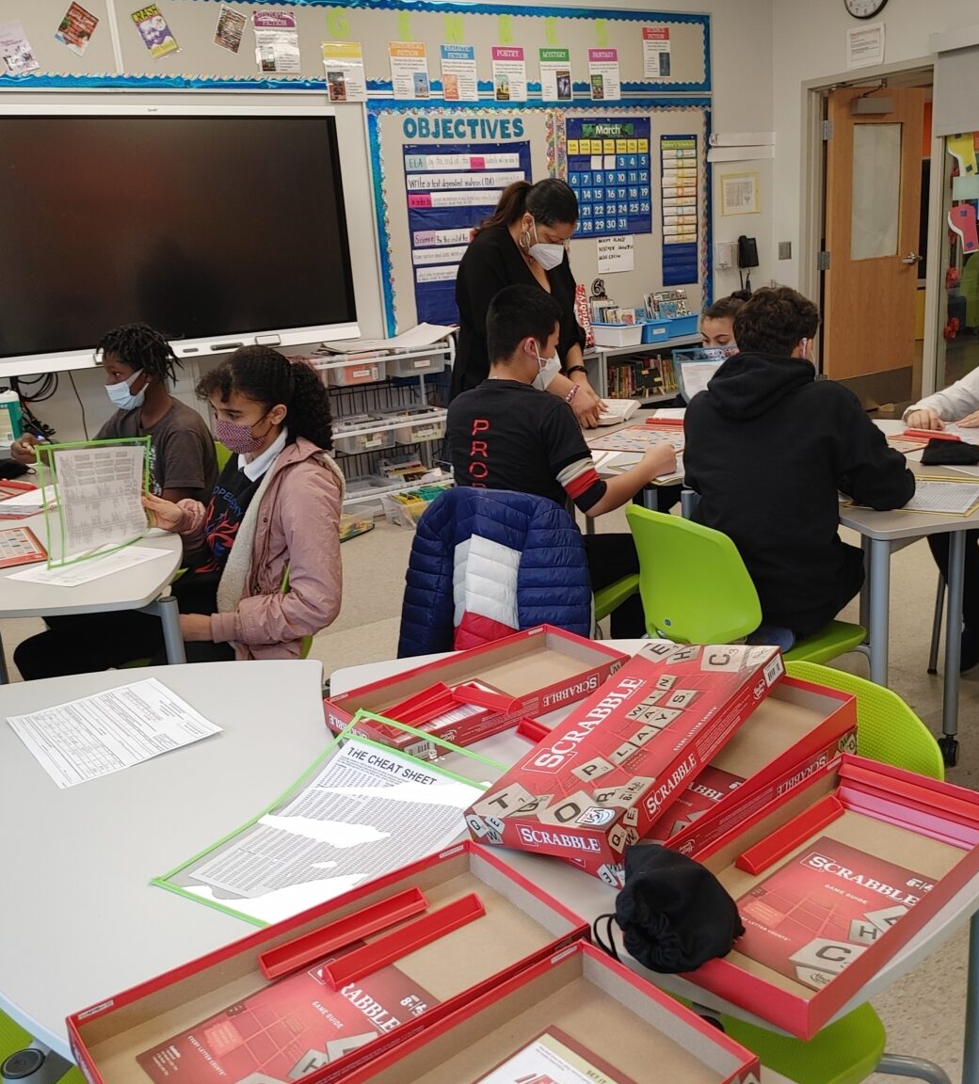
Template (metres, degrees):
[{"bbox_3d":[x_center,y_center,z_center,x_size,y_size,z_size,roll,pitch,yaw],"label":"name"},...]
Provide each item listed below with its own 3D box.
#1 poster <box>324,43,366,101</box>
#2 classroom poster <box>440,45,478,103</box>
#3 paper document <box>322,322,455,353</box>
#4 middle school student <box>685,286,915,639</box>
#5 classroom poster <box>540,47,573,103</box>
[{"bbox_3d":[-0.776,-2.524,5.825,0.222,0.292,0.010,-12,17,-27],"label":"poster"},{"bbox_3d":[-0.169,-2.648,6.143,0.218,0.285,0.010,-12,17,-27],"label":"classroom poster"},{"bbox_3d":[-0.514,-1.049,5.581,0.690,0.070,0.400,-13,18,-29],"label":"paper document"},{"bbox_3d":[0.712,0.024,2.531,0.500,1.190,0.630,8,19,37],"label":"middle school student"},{"bbox_3d":[0.385,-2.665,6.186,0.219,0.281,0.008,-14,18,-30],"label":"classroom poster"}]

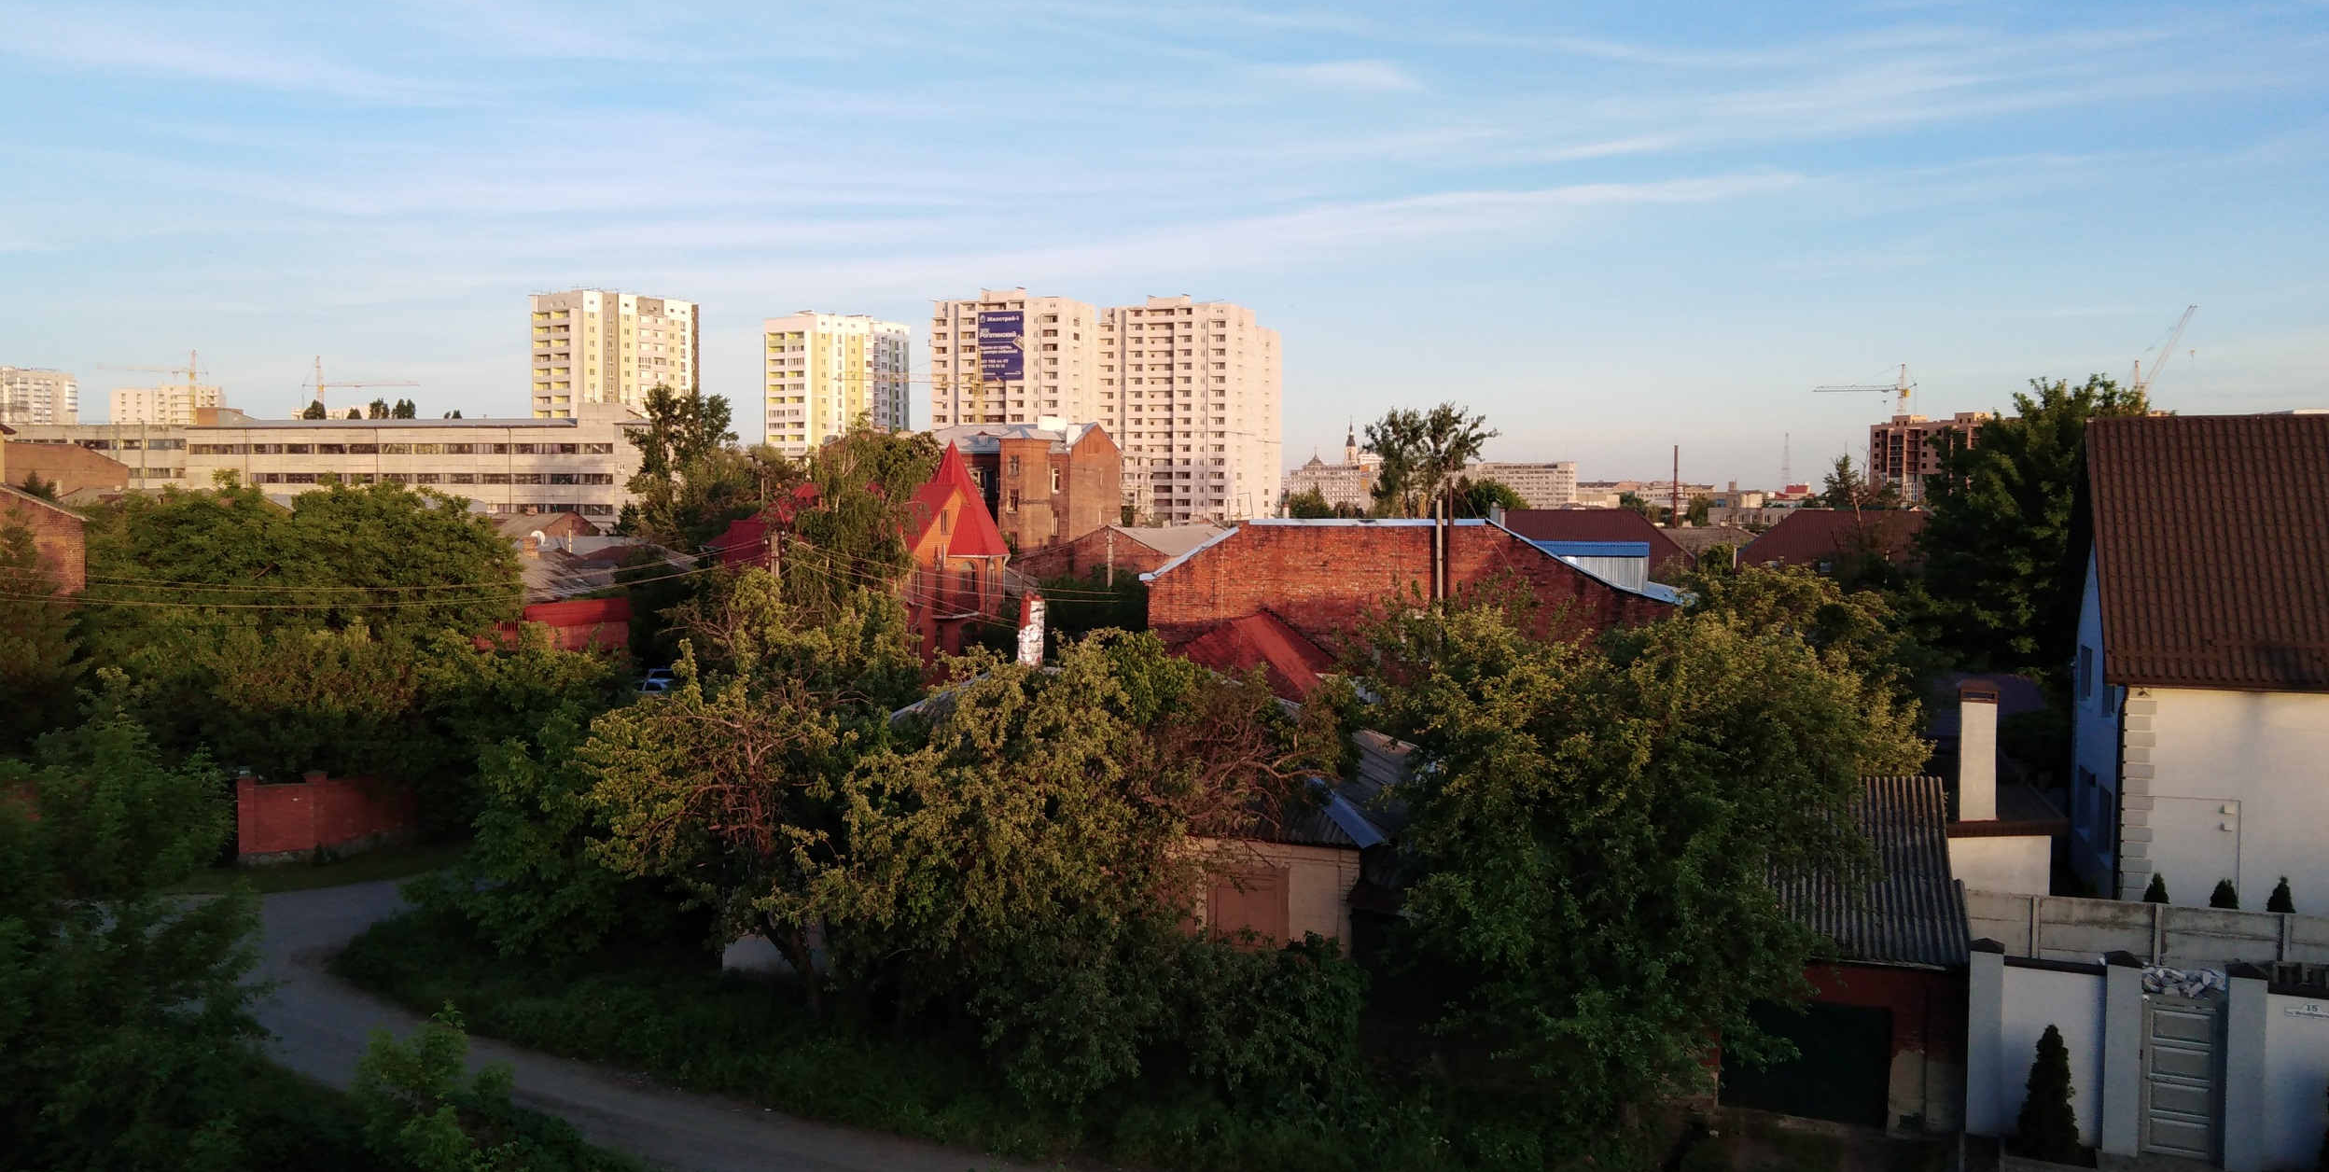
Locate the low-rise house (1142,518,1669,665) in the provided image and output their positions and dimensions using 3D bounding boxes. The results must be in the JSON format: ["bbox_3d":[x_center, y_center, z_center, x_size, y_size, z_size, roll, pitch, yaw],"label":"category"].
[{"bbox_3d":[8.803,2.277,53.413,15.150,8.620,12.000,2,3,25],"label":"low-rise house"}]

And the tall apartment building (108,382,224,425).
[{"bbox_3d":[-367.021,-49.003,643.307,38.000,48.310,16.000,-1,3,-15],"label":"tall apartment building"}]

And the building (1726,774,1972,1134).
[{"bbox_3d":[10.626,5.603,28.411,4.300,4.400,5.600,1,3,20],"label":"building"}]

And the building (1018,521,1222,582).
[{"bbox_3d":[0.000,0.330,96.653,10.800,7.700,18.500,1,3,18],"label":"building"}]

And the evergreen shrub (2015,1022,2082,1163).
[{"bbox_3d":[12.303,7.003,24.334,0.800,1.800,0.780,2,3,27],"label":"evergreen shrub"}]

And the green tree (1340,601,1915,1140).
[{"bbox_3d":[7.024,4.000,25.801,7.900,7.610,7.200,1,3,15],"label":"green tree"}]

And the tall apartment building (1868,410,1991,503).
[{"bbox_3d":[212.102,-28.627,477.433,15.000,35.300,33.000,-2,4,-44],"label":"tall apartment building"}]

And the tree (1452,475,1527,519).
[{"bbox_3d":[29.158,-4.125,159.966,7.500,12.200,7.500,1,3,10],"label":"tree"}]

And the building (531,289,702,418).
[{"bbox_3d":[-116.478,-34.193,370.610,18.500,51.650,28.000,2,3,38],"label":"building"}]

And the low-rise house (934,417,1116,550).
[{"bbox_3d":[-14.057,-7.677,176.518,16.500,17.260,11.500,2,3,25],"label":"low-rise house"}]

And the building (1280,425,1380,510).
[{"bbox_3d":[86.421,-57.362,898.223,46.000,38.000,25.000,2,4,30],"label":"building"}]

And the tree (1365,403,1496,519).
[{"bbox_3d":[17.514,-4.329,114.932,8.600,15.070,8.000,0,3,0],"label":"tree"}]

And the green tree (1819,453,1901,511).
[{"bbox_3d":[45.327,-2.288,114.999,5.200,12.740,5.200,1,3,21],"label":"green tree"}]

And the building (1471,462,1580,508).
[{"bbox_3d":[176.728,-44.828,870.417,52.000,32.270,15.000,2,3,37],"label":"building"}]

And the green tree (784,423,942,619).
[{"bbox_3d":[-10.818,0.094,62.092,5.400,11.830,5.200,-1,3,-10],"label":"green tree"}]

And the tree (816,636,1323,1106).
[{"bbox_3d":[-1.501,4.175,27.513,7.600,6.790,6.500,0,3,-3],"label":"tree"}]

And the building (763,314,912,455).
[{"bbox_3d":[-75.960,-37.031,406.410,18.020,49.500,28.510,2,4,37],"label":"building"}]

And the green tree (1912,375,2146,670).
[{"bbox_3d":[23.937,0.503,48.094,6.800,12.500,6.500,1,3,26],"label":"green tree"}]

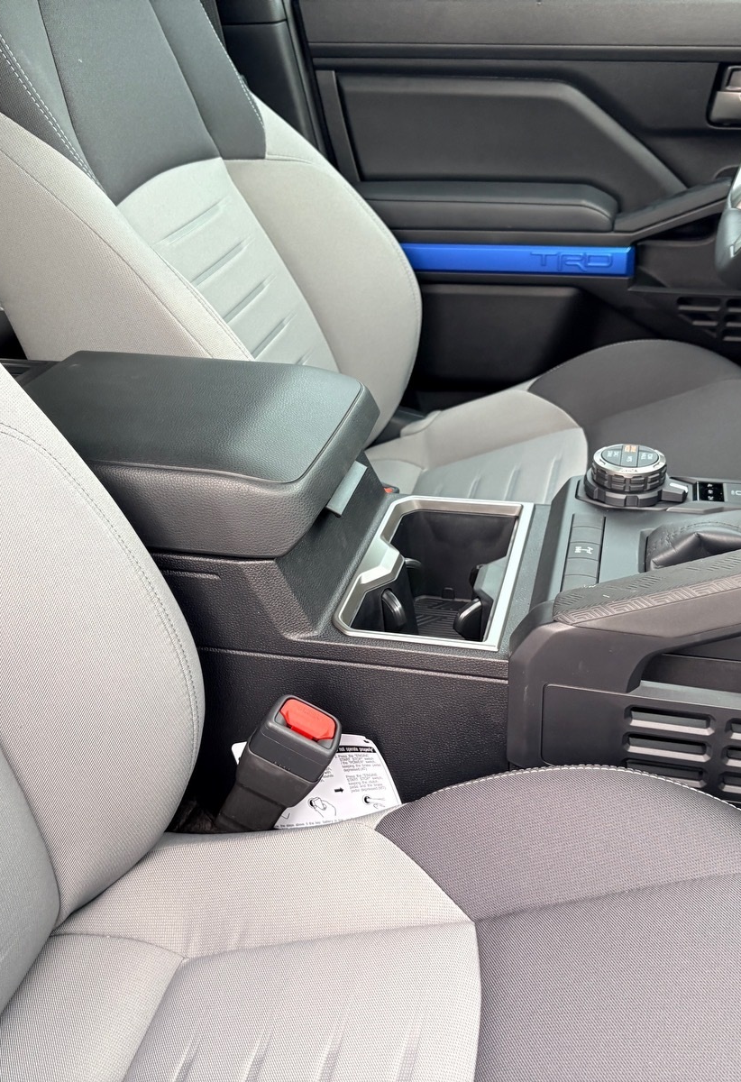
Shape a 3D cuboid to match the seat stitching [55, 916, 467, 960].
[{"bbox_3d":[-0.079,0.282,0.763,0.320,0.034,0.022,-6,31,12],"label":"seat stitching"}]

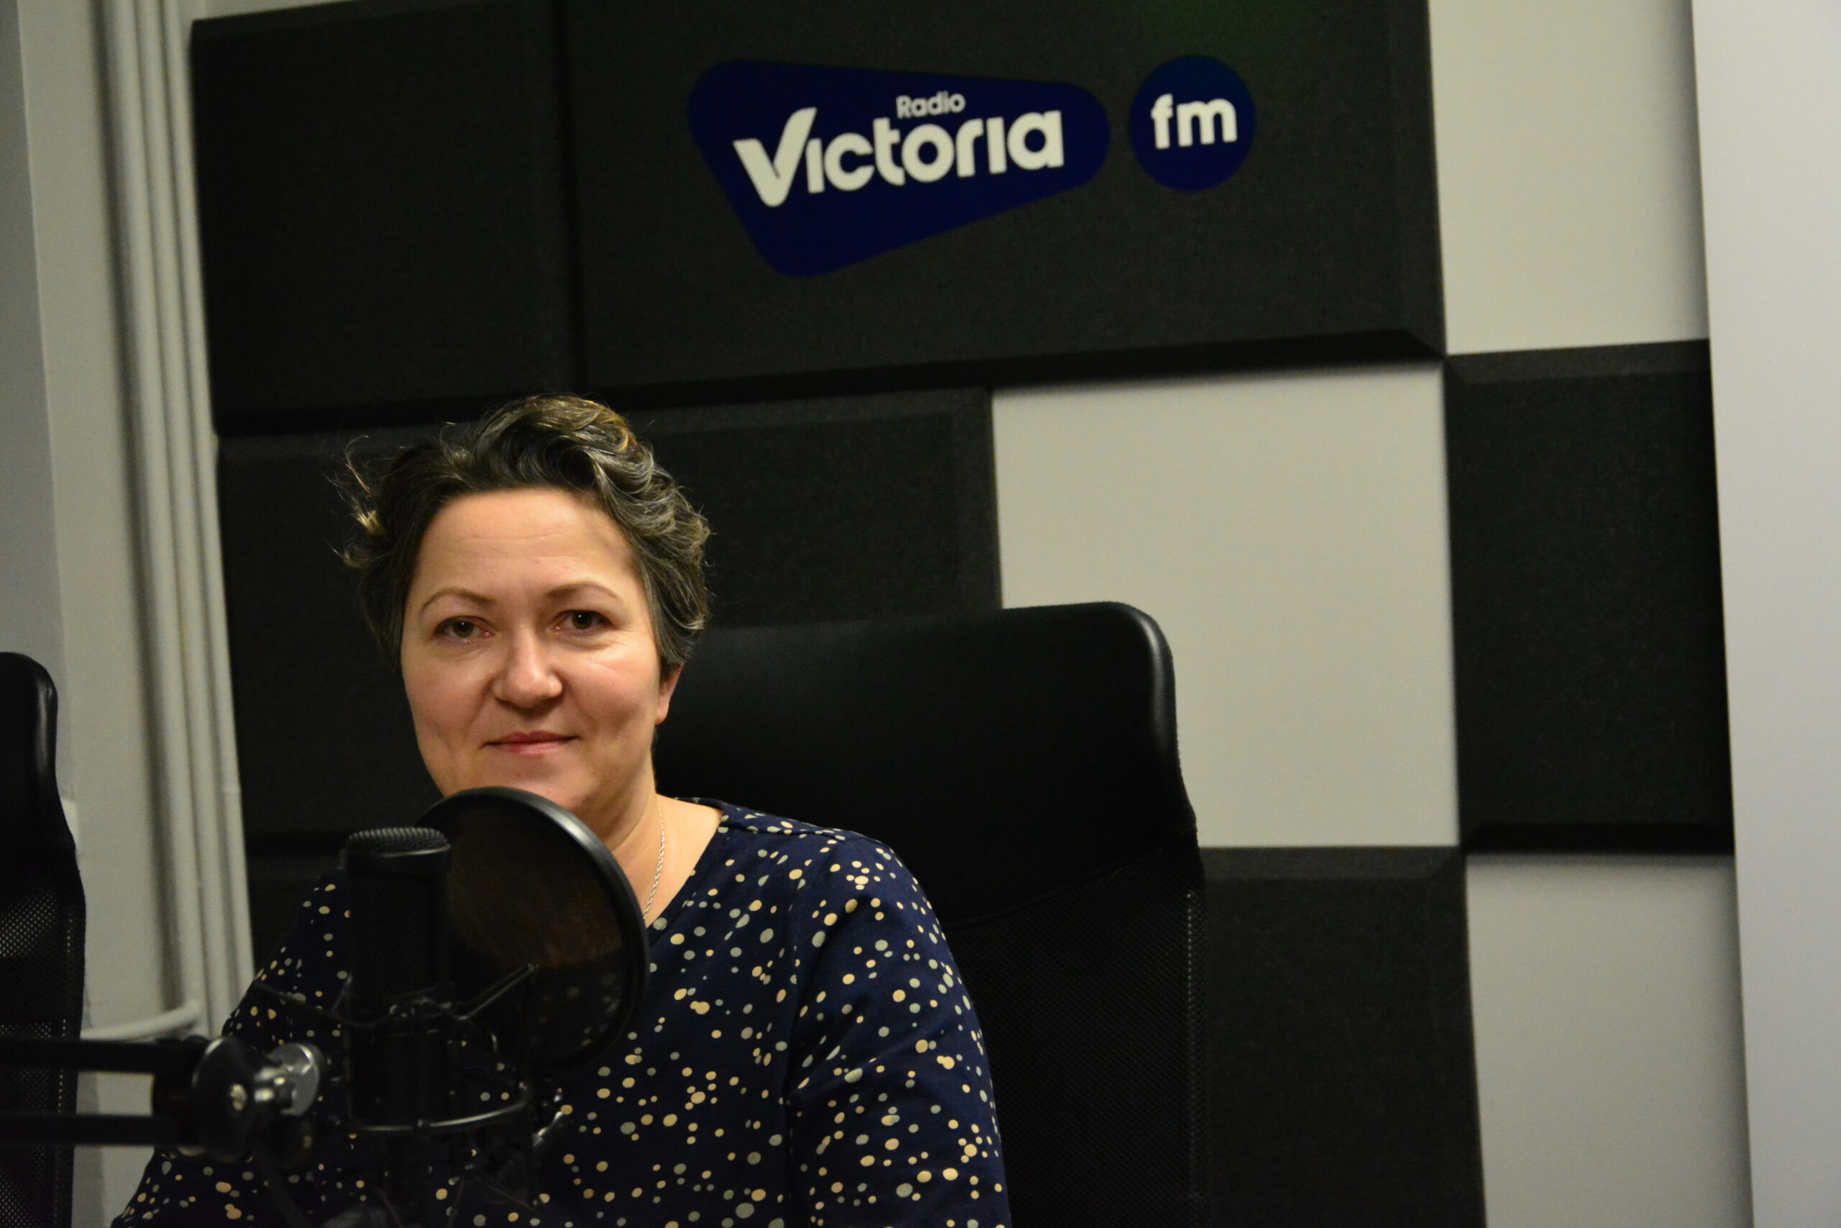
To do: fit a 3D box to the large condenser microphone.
[{"bbox_3d":[-0.253,0.196,1.570,0.054,0.187,0.054,-1,4,18],"label":"large condenser microphone"}]

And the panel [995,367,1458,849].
[{"bbox_3d":[0.320,-0.004,3.390,0.500,0.500,0.050,-2,3,25],"label":"panel"}]

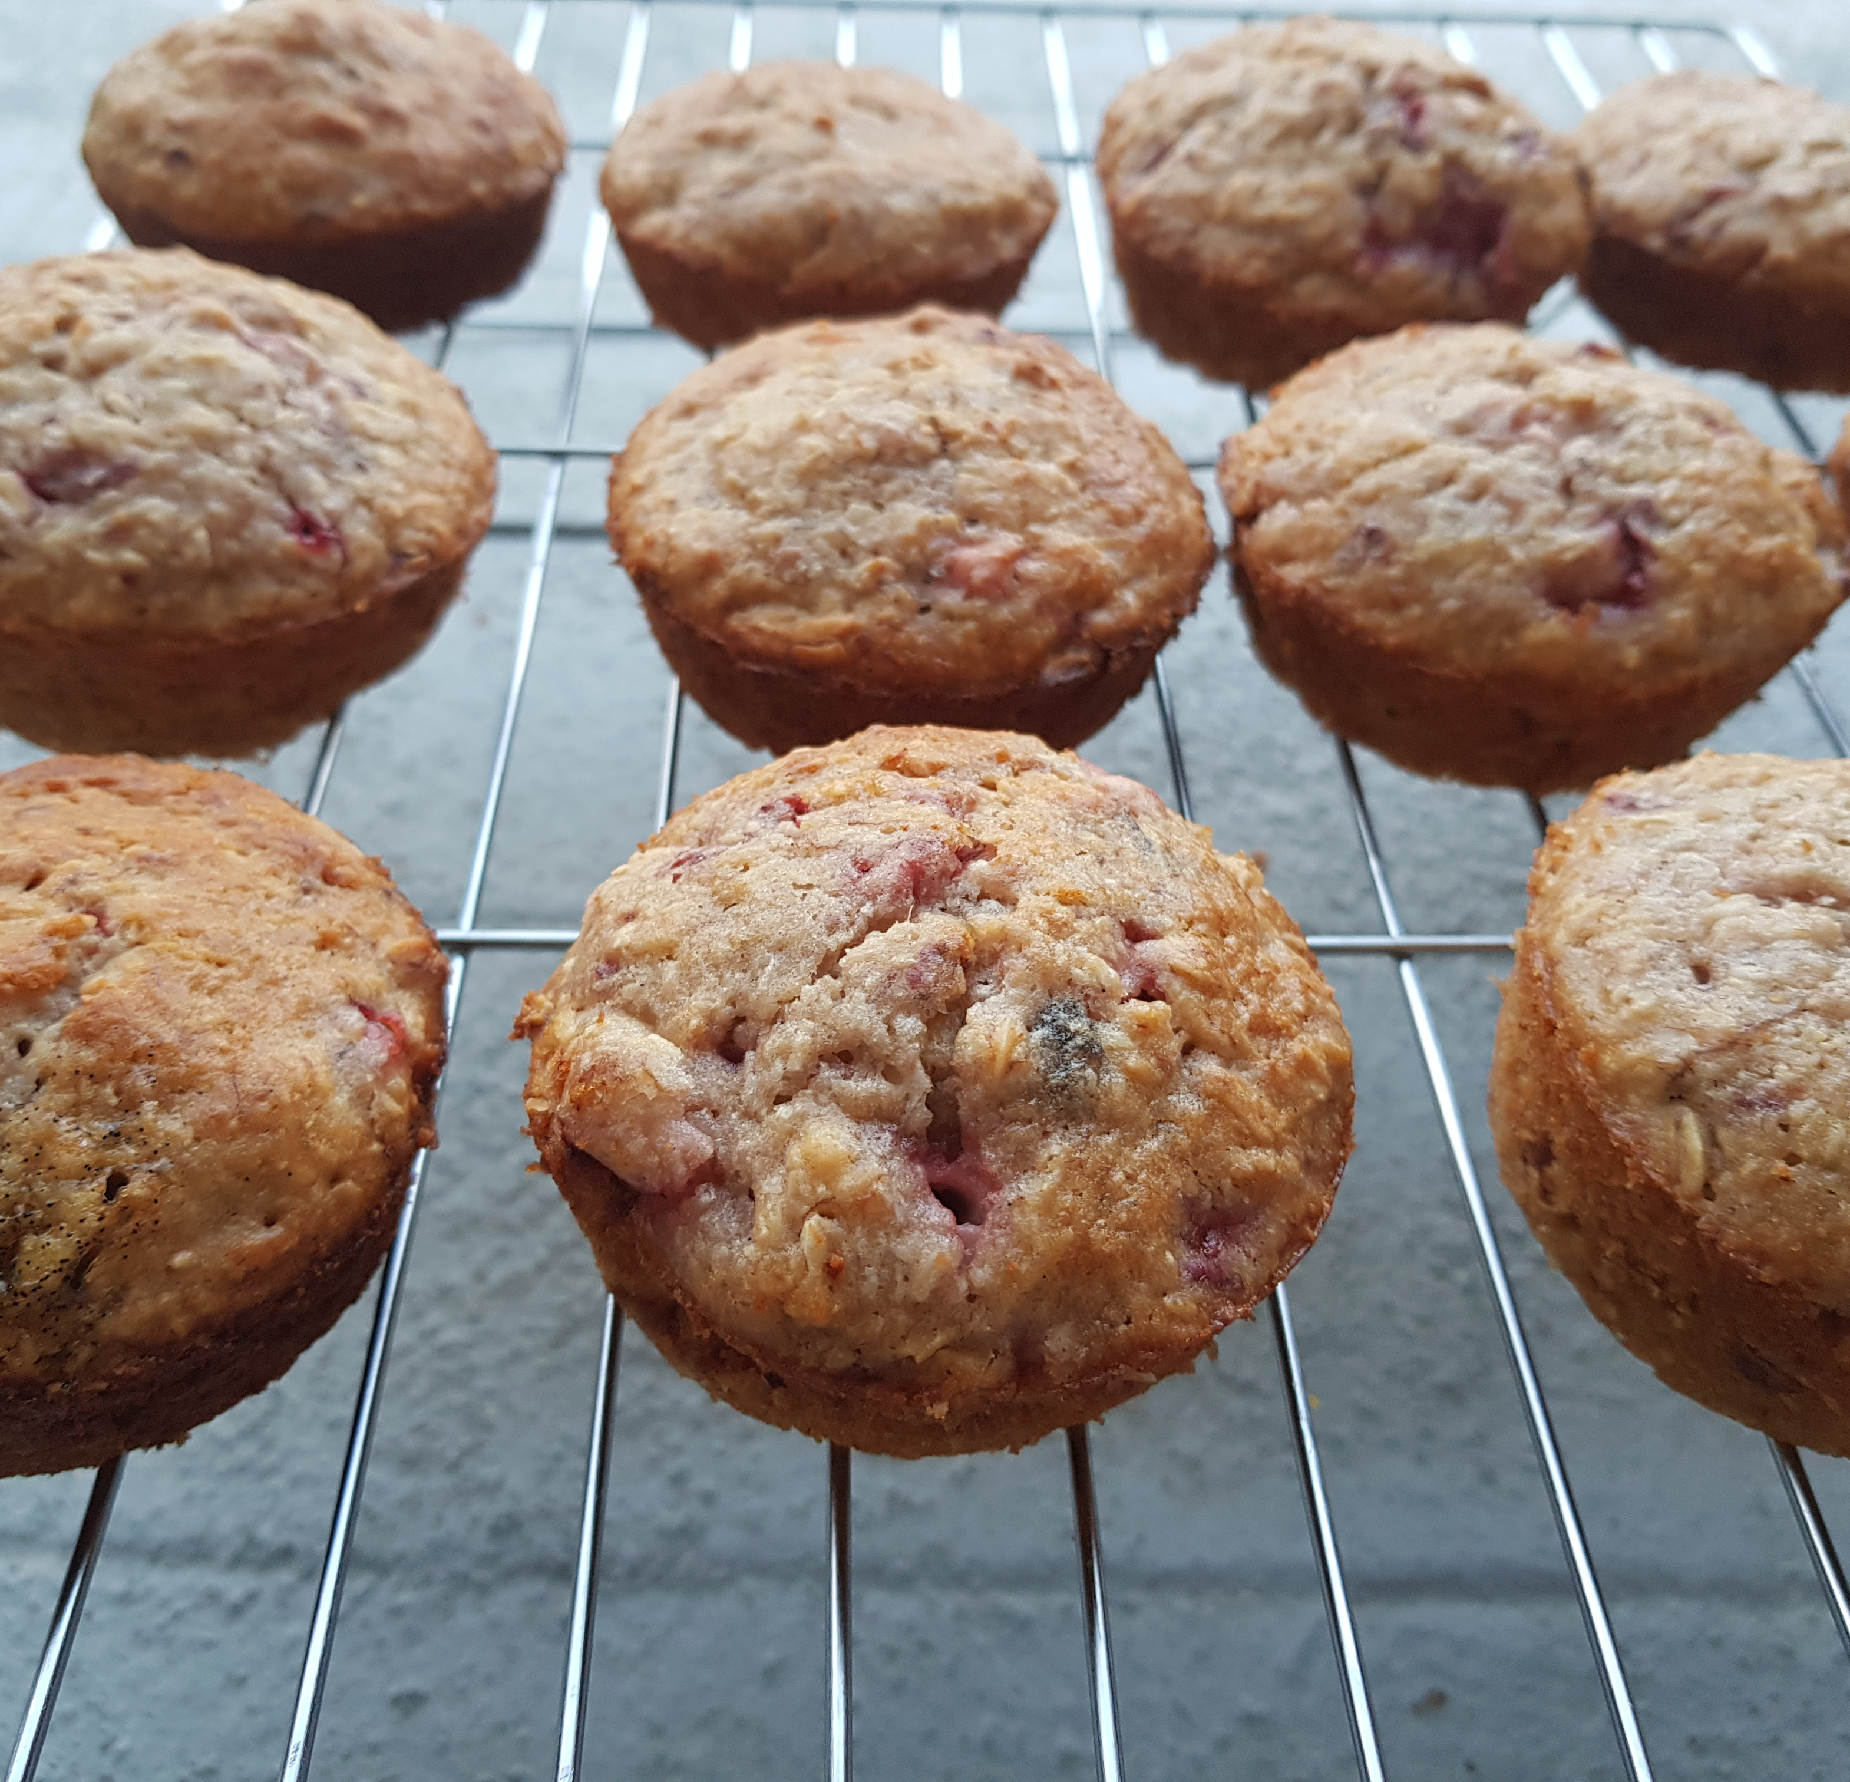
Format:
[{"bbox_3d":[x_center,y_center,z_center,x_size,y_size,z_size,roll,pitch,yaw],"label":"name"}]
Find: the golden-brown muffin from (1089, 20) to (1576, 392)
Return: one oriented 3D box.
[{"bbox_3d":[0.065,-0.111,0.283,0.078,0.039,0.078,0,47,-2],"label":"golden-brown muffin"}]

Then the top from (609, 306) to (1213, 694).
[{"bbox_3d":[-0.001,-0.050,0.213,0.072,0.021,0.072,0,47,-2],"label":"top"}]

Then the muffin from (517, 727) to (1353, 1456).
[{"bbox_3d":[0.001,0.015,0.160,0.072,0.033,0.072,0,47,-2],"label":"muffin"}]

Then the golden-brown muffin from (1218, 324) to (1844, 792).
[{"bbox_3d":[0.076,-0.048,0.229,0.077,0.033,0.077,0,47,-2],"label":"golden-brown muffin"}]

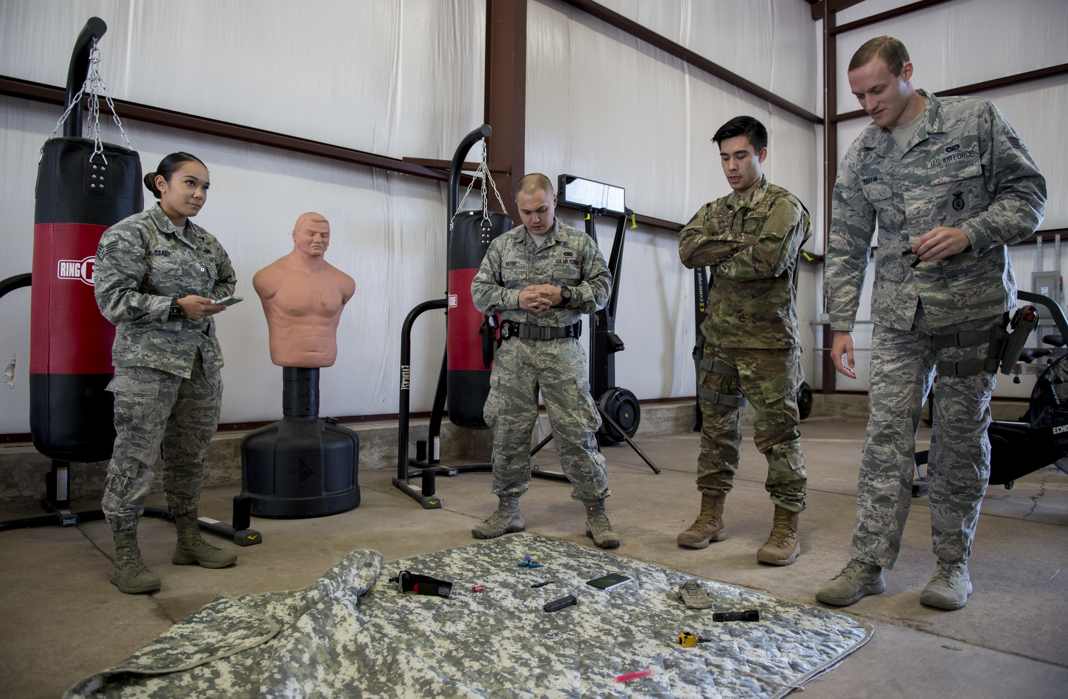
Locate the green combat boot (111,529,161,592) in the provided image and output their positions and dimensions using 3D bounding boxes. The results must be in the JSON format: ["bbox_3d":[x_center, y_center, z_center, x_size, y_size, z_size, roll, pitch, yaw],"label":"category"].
[{"bbox_3d":[-1.388,0.705,2.482,0.275,0.225,0.105,0,0,38],"label":"green combat boot"}]

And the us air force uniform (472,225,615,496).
[{"bbox_3d":[0.044,0.051,3.140,0.620,1.260,0.400,1,0,7],"label":"us air force uniform"}]

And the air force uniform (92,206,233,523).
[{"bbox_3d":[-1.341,0.050,2.610,0.420,1.170,0.500,0,0,30],"label":"air force uniform"}]

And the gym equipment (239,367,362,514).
[{"bbox_3d":[-1.226,0.464,3.765,0.600,0.730,0.600,0,0,-20],"label":"gym equipment"}]

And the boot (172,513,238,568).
[{"bbox_3d":[-1.262,0.709,2.732,0.275,0.220,0.105,1,0,18],"label":"boot"}]

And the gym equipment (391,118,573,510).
[{"bbox_3d":[-0.437,-0.267,4.521,1.170,2.200,1.320,1,0,-37],"label":"gym equipment"}]

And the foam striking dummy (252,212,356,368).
[{"bbox_3d":[-1.207,-0.308,3.741,0.530,0.810,0.280,1,0,-38],"label":"foam striking dummy"}]

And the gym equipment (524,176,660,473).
[{"bbox_3d":[0.472,-0.228,5.581,0.950,2.150,1.000,1,0,-43],"label":"gym equipment"}]

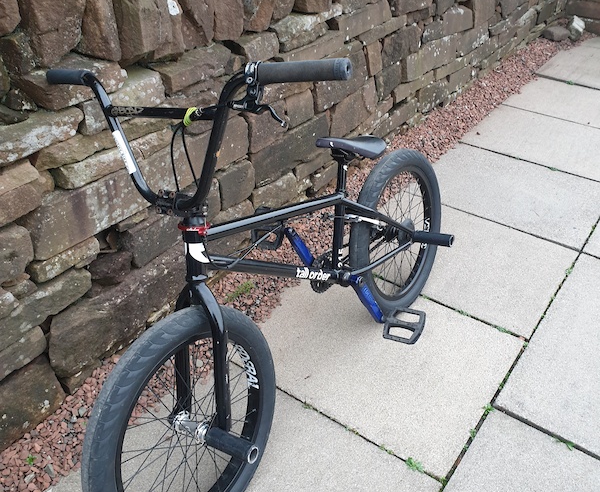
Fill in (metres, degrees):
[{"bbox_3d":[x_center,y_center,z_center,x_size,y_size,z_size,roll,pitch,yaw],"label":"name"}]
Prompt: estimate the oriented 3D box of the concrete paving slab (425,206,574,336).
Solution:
[{"bbox_3d":[0.575,0.048,2.252,0.750,0.045,0.598,23,41,28],"label":"concrete paving slab"}]

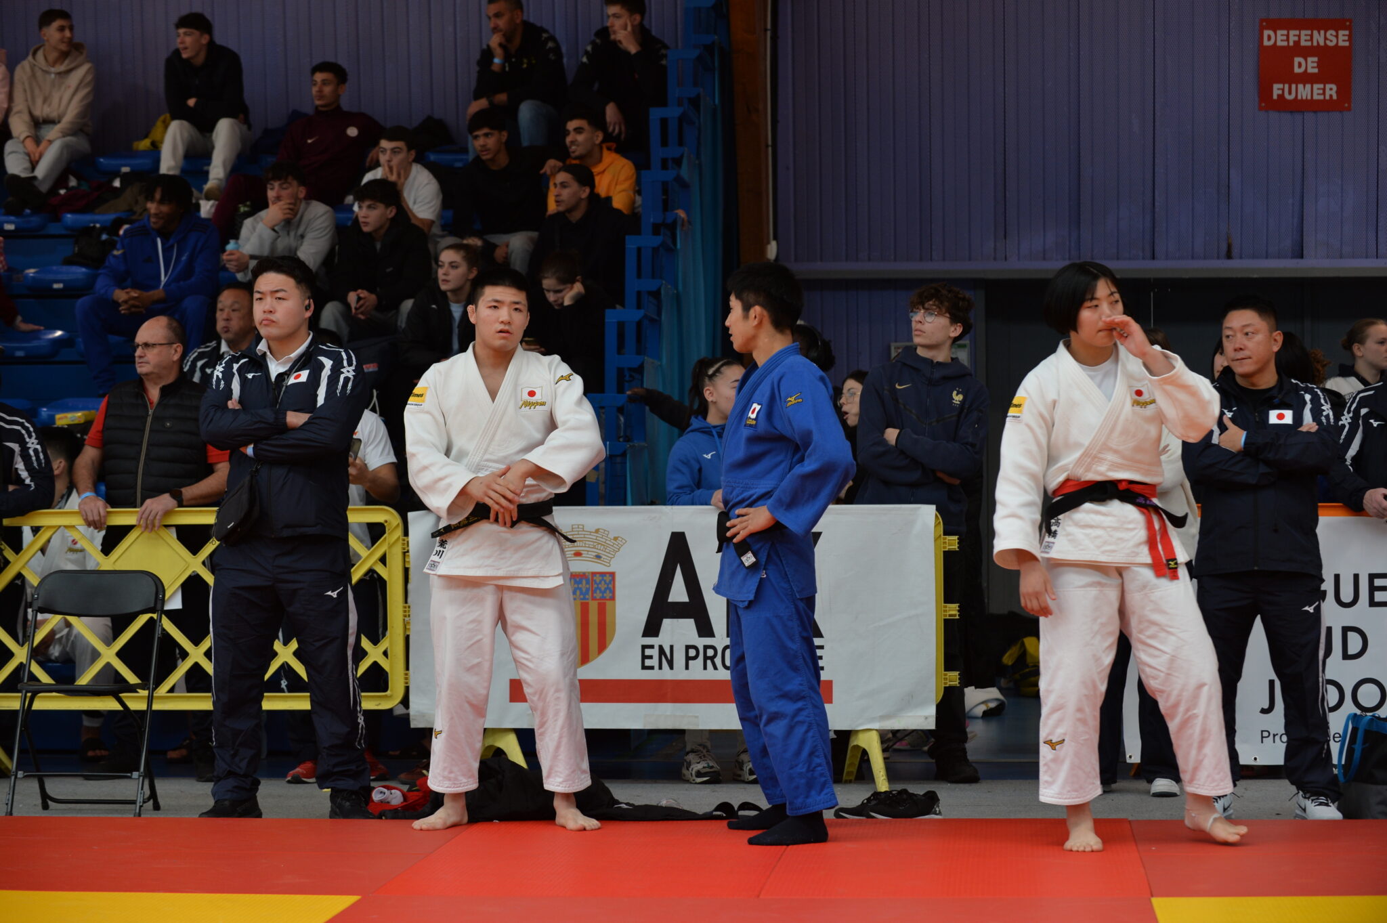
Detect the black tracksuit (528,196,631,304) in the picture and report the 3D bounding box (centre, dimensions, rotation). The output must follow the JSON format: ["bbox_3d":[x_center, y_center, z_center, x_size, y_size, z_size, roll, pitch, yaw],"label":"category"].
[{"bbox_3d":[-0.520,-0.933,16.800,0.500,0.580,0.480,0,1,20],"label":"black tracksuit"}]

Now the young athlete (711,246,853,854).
[{"bbox_3d":[0.275,0.262,10.840,0.380,1.700,0.510,0,0,-18],"label":"young athlete"}]

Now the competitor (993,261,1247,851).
[{"bbox_3d":[1.247,0.274,10.700,0.740,1.710,0.520,0,1,-13],"label":"competitor"}]

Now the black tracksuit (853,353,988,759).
[{"bbox_3d":[0.810,0.334,13.050,0.500,1.450,0.380,0,1,7],"label":"black tracksuit"}]

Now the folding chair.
[{"bbox_3d":[-1.997,0.775,12.030,0.440,0.800,0.470,0,0,5],"label":"folding chair"}]

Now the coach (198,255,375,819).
[{"bbox_3d":[-1.299,0.251,11.680,0.540,1.810,0.390,0,0,5],"label":"coach"}]

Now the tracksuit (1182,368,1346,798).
[{"bbox_3d":[1.832,0.392,11.750,0.540,1.400,0.380,0,1,12],"label":"tracksuit"}]

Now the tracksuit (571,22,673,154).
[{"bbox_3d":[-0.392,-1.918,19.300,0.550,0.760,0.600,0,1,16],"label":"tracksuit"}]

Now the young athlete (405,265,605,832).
[{"bbox_3d":[-0.573,0.261,11.150,0.610,1.710,0.400,0,0,-1],"label":"young athlete"}]

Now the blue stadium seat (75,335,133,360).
[{"bbox_3d":[-2.792,-0.555,17.600,0.390,0.160,0.390,0,0,5],"label":"blue stadium seat"}]

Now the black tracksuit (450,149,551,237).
[{"bbox_3d":[-0.952,-1.313,18.200,0.530,0.570,0.420,0,0,12],"label":"black tracksuit"}]

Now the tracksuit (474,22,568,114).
[{"bbox_3d":[-0.912,-2.067,19.300,0.520,0.520,0.450,0,1,25],"label":"tracksuit"}]

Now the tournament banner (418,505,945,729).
[{"bbox_3d":[-0.070,0.546,12.750,1.850,0.780,0.050,0,0,5],"label":"tournament banner"}]

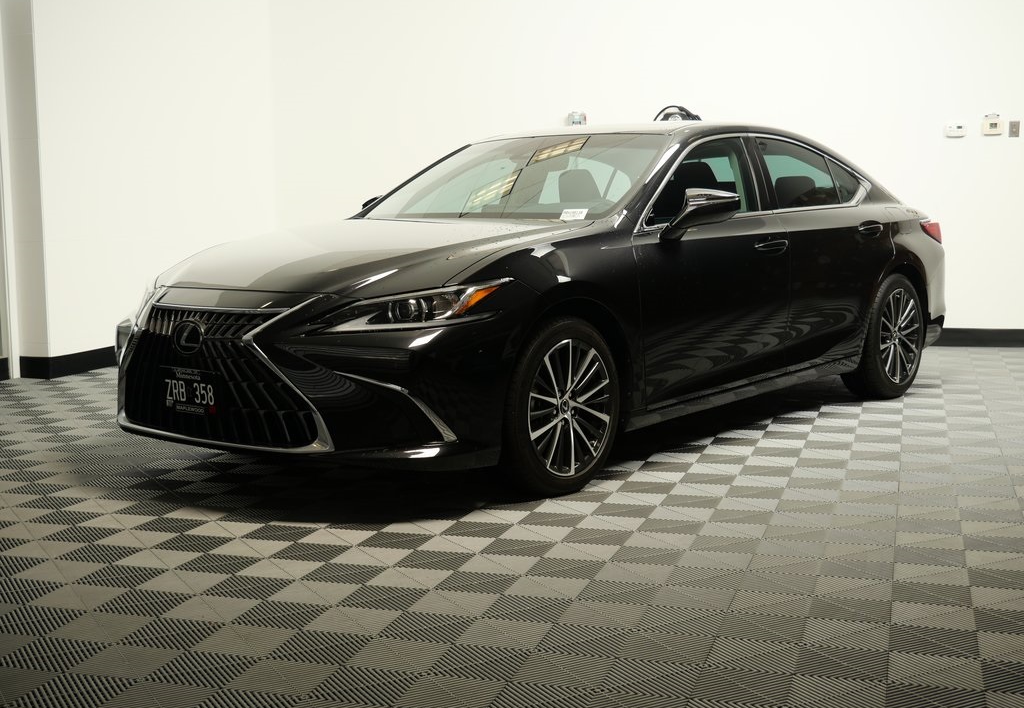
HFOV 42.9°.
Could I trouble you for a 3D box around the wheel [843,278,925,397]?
[{"bbox_3d":[1.974,-0.101,6.930,0.230,0.662,0.665,5,9,39],"label":"wheel"}]

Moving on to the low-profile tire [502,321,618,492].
[{"bbox_3d":[0.139,0.184,4.742,0.230,0.662,0.665,5,9,39],"label":"low-profile tire"}]

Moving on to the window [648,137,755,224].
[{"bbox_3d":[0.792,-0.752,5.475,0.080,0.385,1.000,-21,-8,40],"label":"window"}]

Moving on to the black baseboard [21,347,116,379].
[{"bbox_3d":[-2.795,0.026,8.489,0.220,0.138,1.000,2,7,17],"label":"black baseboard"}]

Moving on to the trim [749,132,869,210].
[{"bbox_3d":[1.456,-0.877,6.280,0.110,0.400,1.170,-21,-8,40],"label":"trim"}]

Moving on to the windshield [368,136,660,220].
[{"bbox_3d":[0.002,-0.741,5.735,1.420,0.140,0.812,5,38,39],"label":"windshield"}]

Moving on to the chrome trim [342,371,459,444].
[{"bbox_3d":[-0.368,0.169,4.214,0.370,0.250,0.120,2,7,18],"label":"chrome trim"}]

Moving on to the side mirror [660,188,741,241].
[{"bbox_3d":[0.731,-0.543,5.088,0.220,0.185,0.250,5,9,39],"label":"side mirror"}]

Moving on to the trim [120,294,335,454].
[{"bbox_3d":[-1.031,0.032,4.569,1.180,0.530,0.240,5,9,39],"label":"trim"}]

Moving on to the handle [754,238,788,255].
[{"bbox_3d":[1.131,-0.471,5.674,0.060,0.058,0.250,5,9,39],"label":"handle"}]

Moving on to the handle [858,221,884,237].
[{"bbox_3d":[1.776,-0.619,6.439,0.060,0.058,0.250,5,9,39],"label":"handle"}]

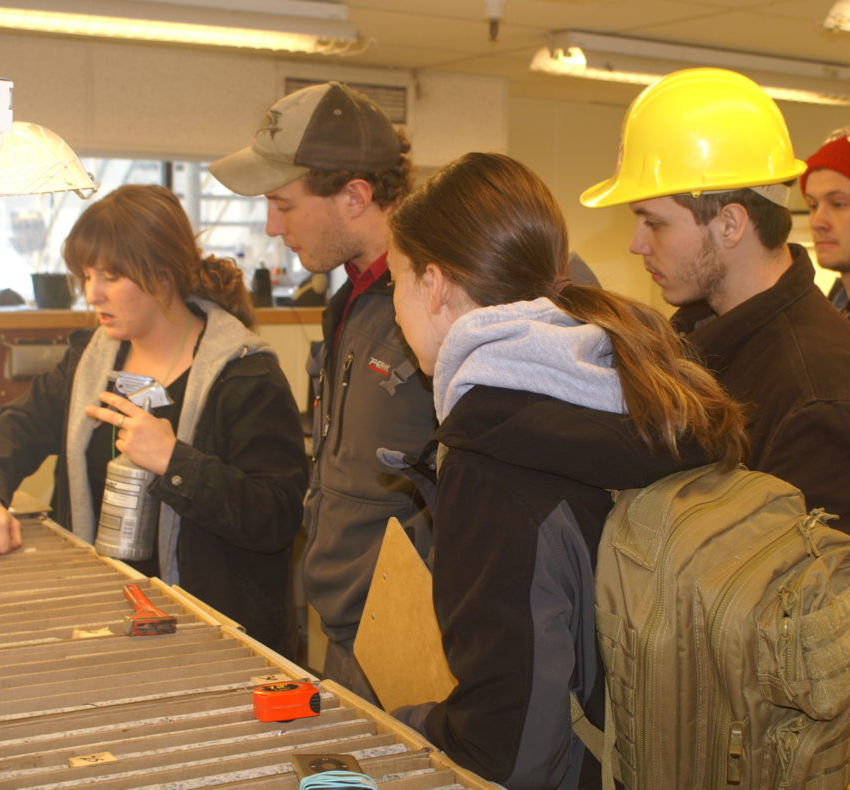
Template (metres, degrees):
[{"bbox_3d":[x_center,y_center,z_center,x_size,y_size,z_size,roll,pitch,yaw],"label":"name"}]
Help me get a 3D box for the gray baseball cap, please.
[{"bbox_3d":[-0.167,-0.360,1.950,0.272,0.155,0.185,-6,6,-6],"label":"gray baseball cap"}]

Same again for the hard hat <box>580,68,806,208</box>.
[{"bbox_3d":[0.346,-0.333,1.790,0.287,0.155,0.225,-7,4,9],"label":"hard hat"}]

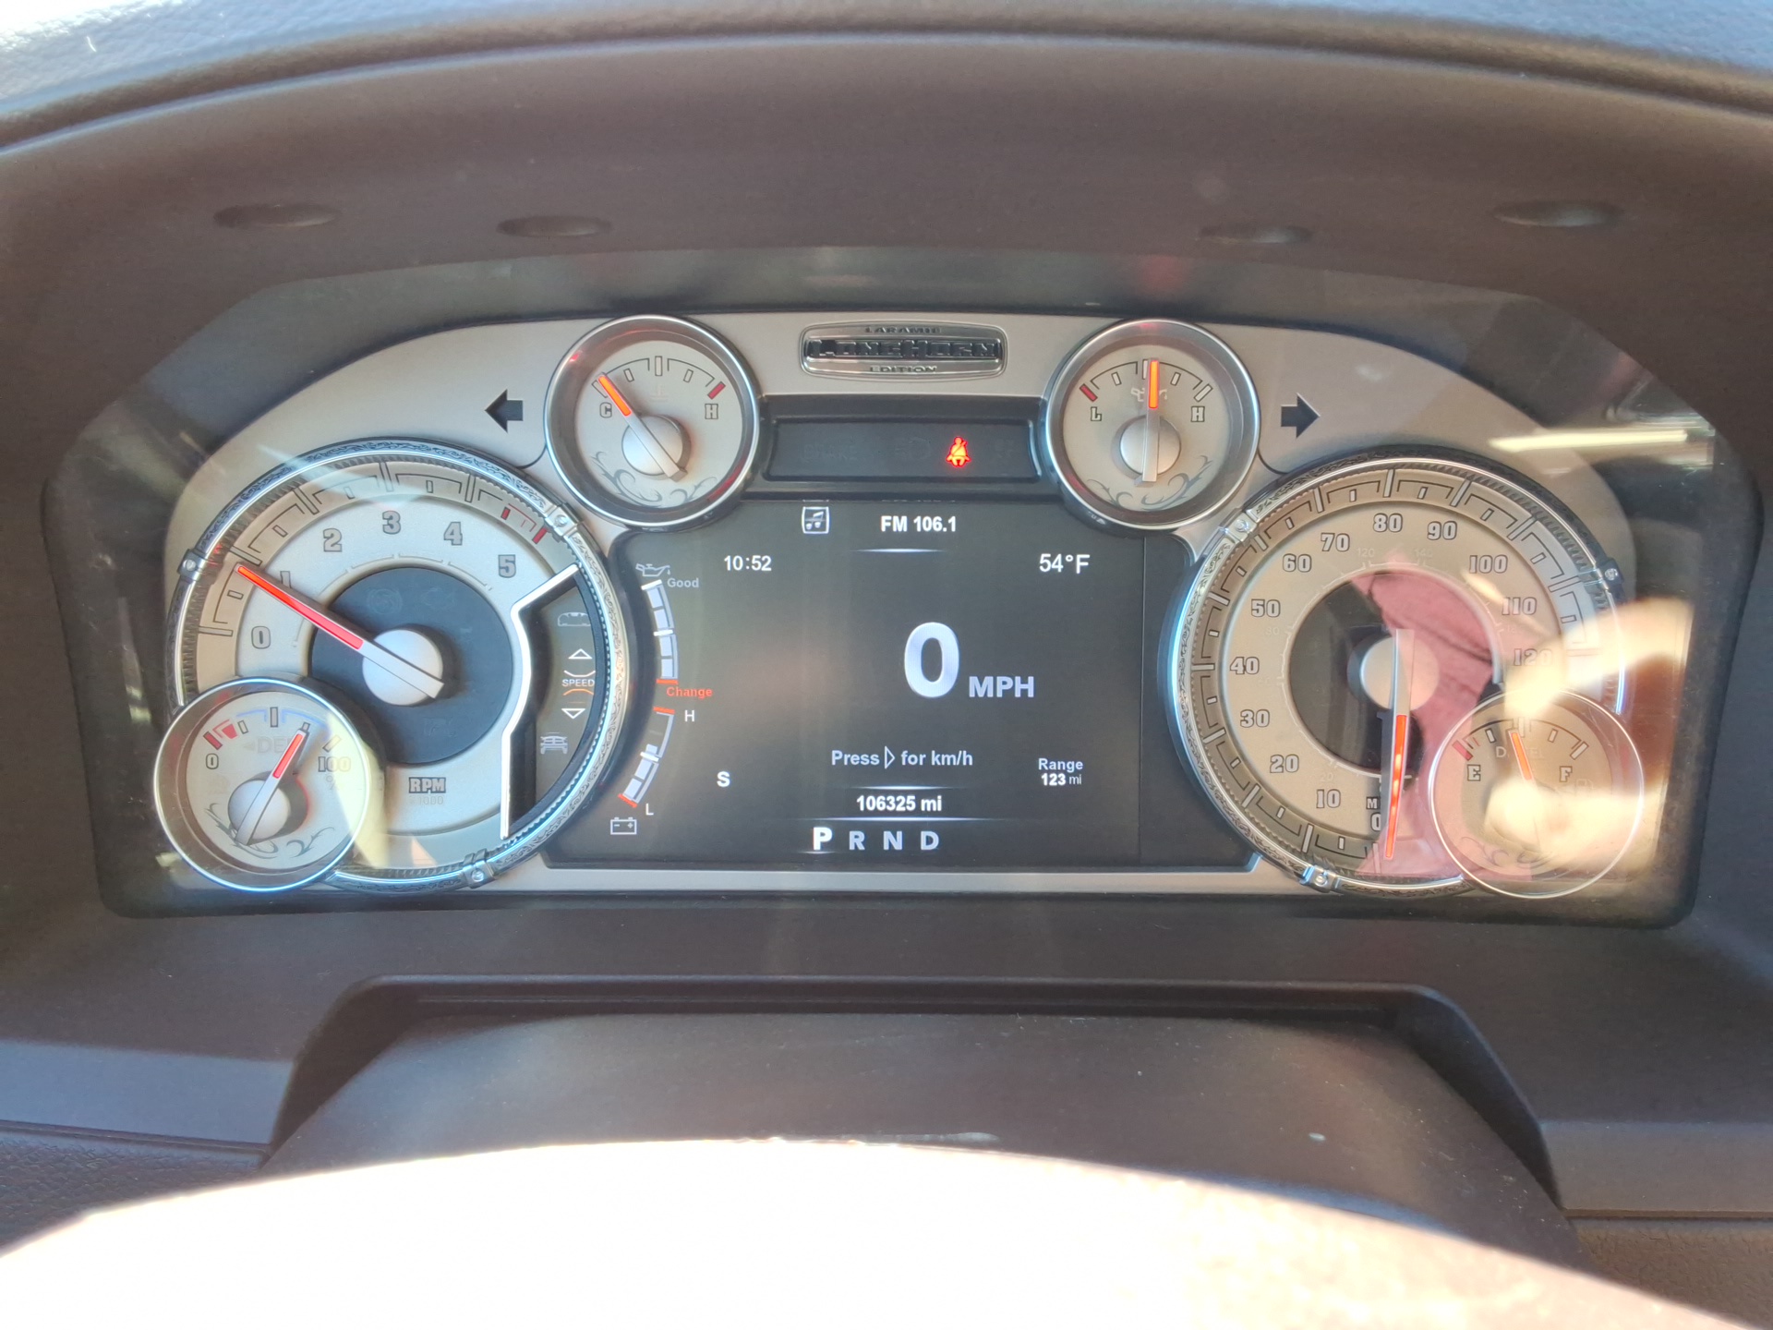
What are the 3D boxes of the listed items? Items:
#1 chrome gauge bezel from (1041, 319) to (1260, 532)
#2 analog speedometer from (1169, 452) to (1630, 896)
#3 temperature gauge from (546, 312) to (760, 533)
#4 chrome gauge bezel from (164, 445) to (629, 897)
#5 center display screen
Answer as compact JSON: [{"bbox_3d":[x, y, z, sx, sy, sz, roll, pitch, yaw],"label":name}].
[{"bbox_3d":[0.064,-0.057,0.347,0.051,0.051,0.020,0,3,0],"label":"chrome gauge bezel"},{"bbox_3d":[0.121,0.002,0.348,0.108,0.108,0.020,0,3,0],"label":"analog speedometer"},{"bbox_3d":[-0.055,-0.058,0.347,0.051,0.051,0.020,0,3,0],"label":"temperature gauge"},{"bbox_3d":[-0.116,0.001,0.348,0.109,0.109,0.020,0,3,0],"label":"chrome gauge bezel"},{"bbox_3d":[-0.007,0.005,0.358,0.152,0.091,0.010,0,3,0],"label":"center display screen"}]

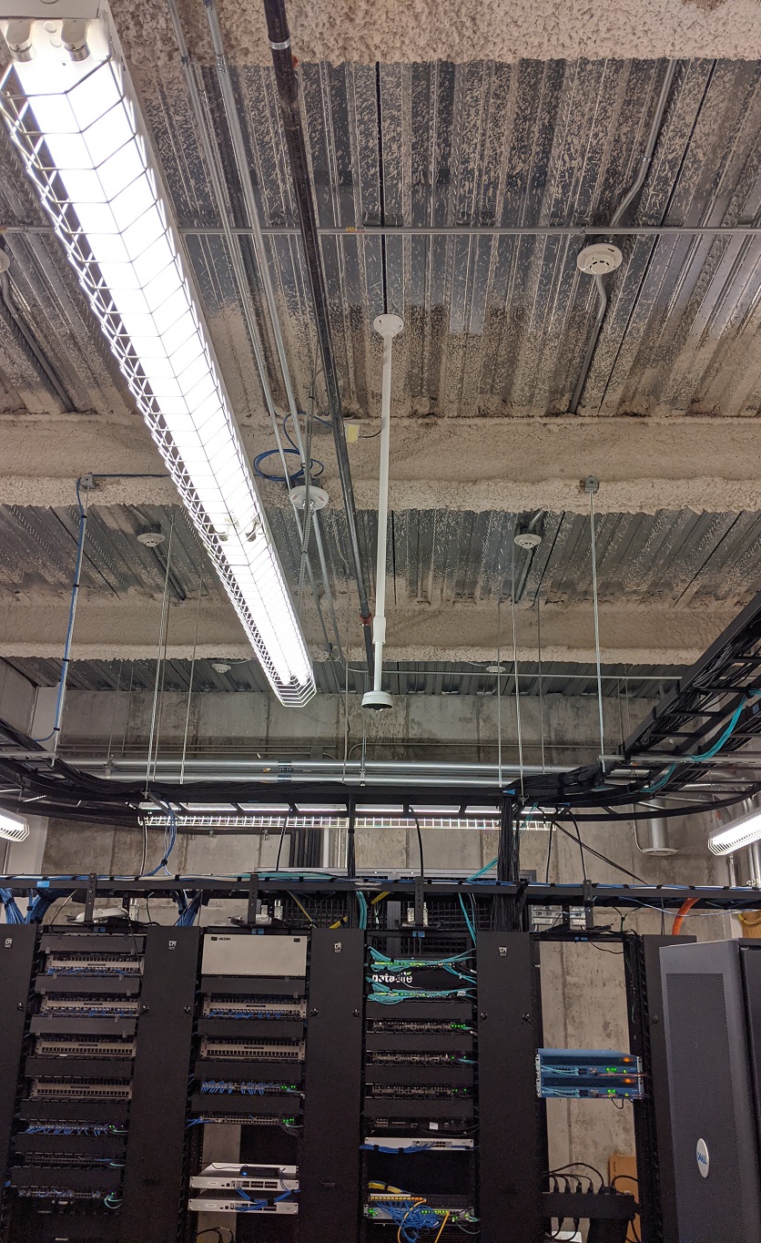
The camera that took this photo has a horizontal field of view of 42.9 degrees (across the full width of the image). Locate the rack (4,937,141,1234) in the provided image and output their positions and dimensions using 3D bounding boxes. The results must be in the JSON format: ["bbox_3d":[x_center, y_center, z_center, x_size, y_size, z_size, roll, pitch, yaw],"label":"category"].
[{"bbox_3d":[-1.387,2.177,4.682,0.530,1.280,0.500,1,-20,2],"label":"rack"}]

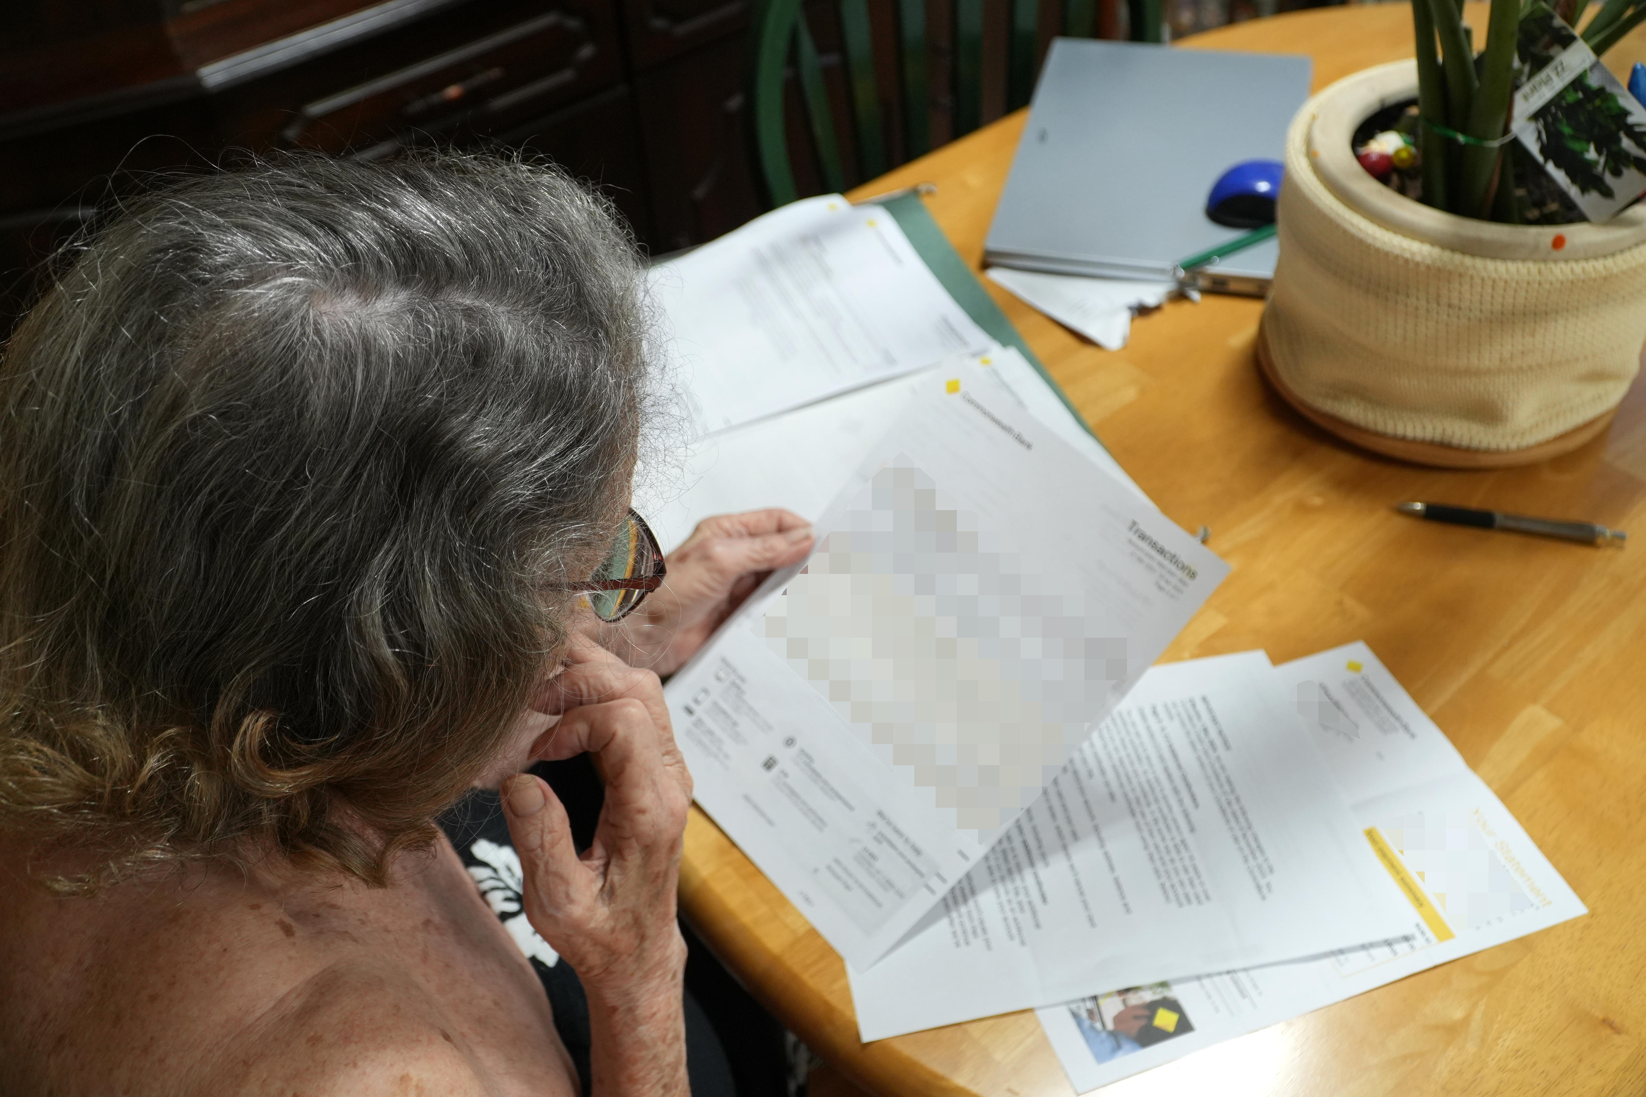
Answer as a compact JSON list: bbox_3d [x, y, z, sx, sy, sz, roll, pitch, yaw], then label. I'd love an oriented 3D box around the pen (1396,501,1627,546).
[{"bbox_3d":[0.466,-0.018,0.961,0.145,0.012,0.012,9,46,11],"label":"pen"}]

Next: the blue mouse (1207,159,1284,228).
[{"bbox_3d":[0.376,-0.305,1.197,0.100,0.038,0.060,-14,46,-11],"label":"blue mouse"}]

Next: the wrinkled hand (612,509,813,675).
[{"bbox_3d":[-0.062,0.026,0.840,0.142,0.070,0.080,-28,50,-23],"label":"wrinkled hand"}]

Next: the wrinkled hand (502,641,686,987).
[{"bbox_3d":[-0.092,0.106,0.575,0.078,0.135,0.095,-3,45,0],"label":"wrinkled hand"}]

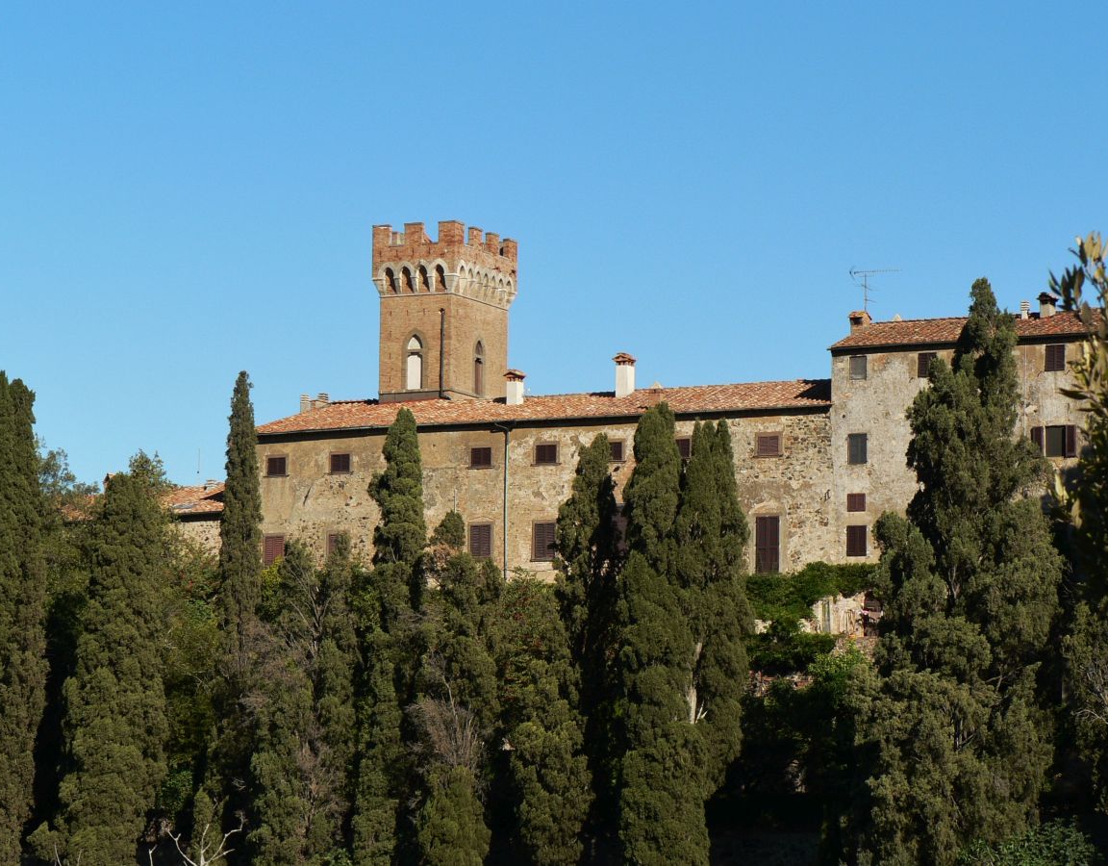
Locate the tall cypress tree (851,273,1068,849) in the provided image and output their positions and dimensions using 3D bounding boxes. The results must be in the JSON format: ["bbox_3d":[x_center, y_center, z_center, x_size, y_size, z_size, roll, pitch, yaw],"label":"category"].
[{"bbox_3d":[14.480,5.130,137.680,7.890,21.550,7.890,0,-5,0],"label":"tall cypress tree"}]

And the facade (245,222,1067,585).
[{"bbox_3d":[5.570,-1.120,181.010,46.540,18.500,15.000,-3,-6,25],"label":"facade"}]

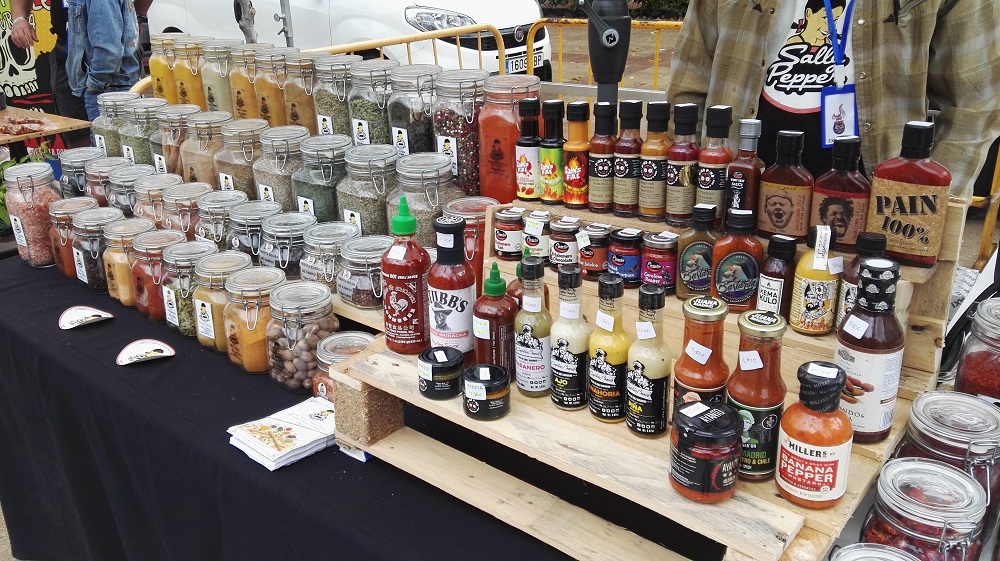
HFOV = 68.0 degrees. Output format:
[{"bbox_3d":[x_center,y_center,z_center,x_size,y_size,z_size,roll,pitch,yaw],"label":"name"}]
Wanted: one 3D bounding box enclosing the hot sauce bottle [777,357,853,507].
[{"bbox_3d":[0.307,0.146,0.719,0.067,0.129,0.067,11,22,29],"label":"hot sauce bottle"}]

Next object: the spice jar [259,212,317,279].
[{"bbox_3d":[-0.390,-0.066,1.387,0.107,0.105,0.108,-1,17,0],"label":"spice jar"}]

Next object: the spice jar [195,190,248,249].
[{"bbox_3d":[-0.567,-0.128,1.536,0.106,0.099,0.113,-2,19,1],"label":"spice jar"}]

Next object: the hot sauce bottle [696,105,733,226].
[{"bbox_3d":[0.307,-0.156,1.048,0.046,0.176,0.046,15,23,41],"label":"hot sauce bottle"}]

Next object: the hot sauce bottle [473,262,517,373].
[{"bbox_3d":[-0.004,0.049,0.914,0.056,0.162,0.056,-1,19,0],"label":"hot sauce bottle"}]

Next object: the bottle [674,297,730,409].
[{"bbox_3d":[0.205,0.098,0.749,0.056,0.170,0.056,15,25,38],"label":"bottle"}]

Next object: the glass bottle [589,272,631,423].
[{"bbox_3d":[0.127,0.077,0.856,0.047,0.171,0.047,0,19,0],"label":"glass bottle"}]

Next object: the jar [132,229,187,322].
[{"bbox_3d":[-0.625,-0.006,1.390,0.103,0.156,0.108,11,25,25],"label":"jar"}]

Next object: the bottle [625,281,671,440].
[{"bbox_3d":[0.168,0.089,0.824,0.047,0.170,0.047,0,19,0],"label":"bottle"}]

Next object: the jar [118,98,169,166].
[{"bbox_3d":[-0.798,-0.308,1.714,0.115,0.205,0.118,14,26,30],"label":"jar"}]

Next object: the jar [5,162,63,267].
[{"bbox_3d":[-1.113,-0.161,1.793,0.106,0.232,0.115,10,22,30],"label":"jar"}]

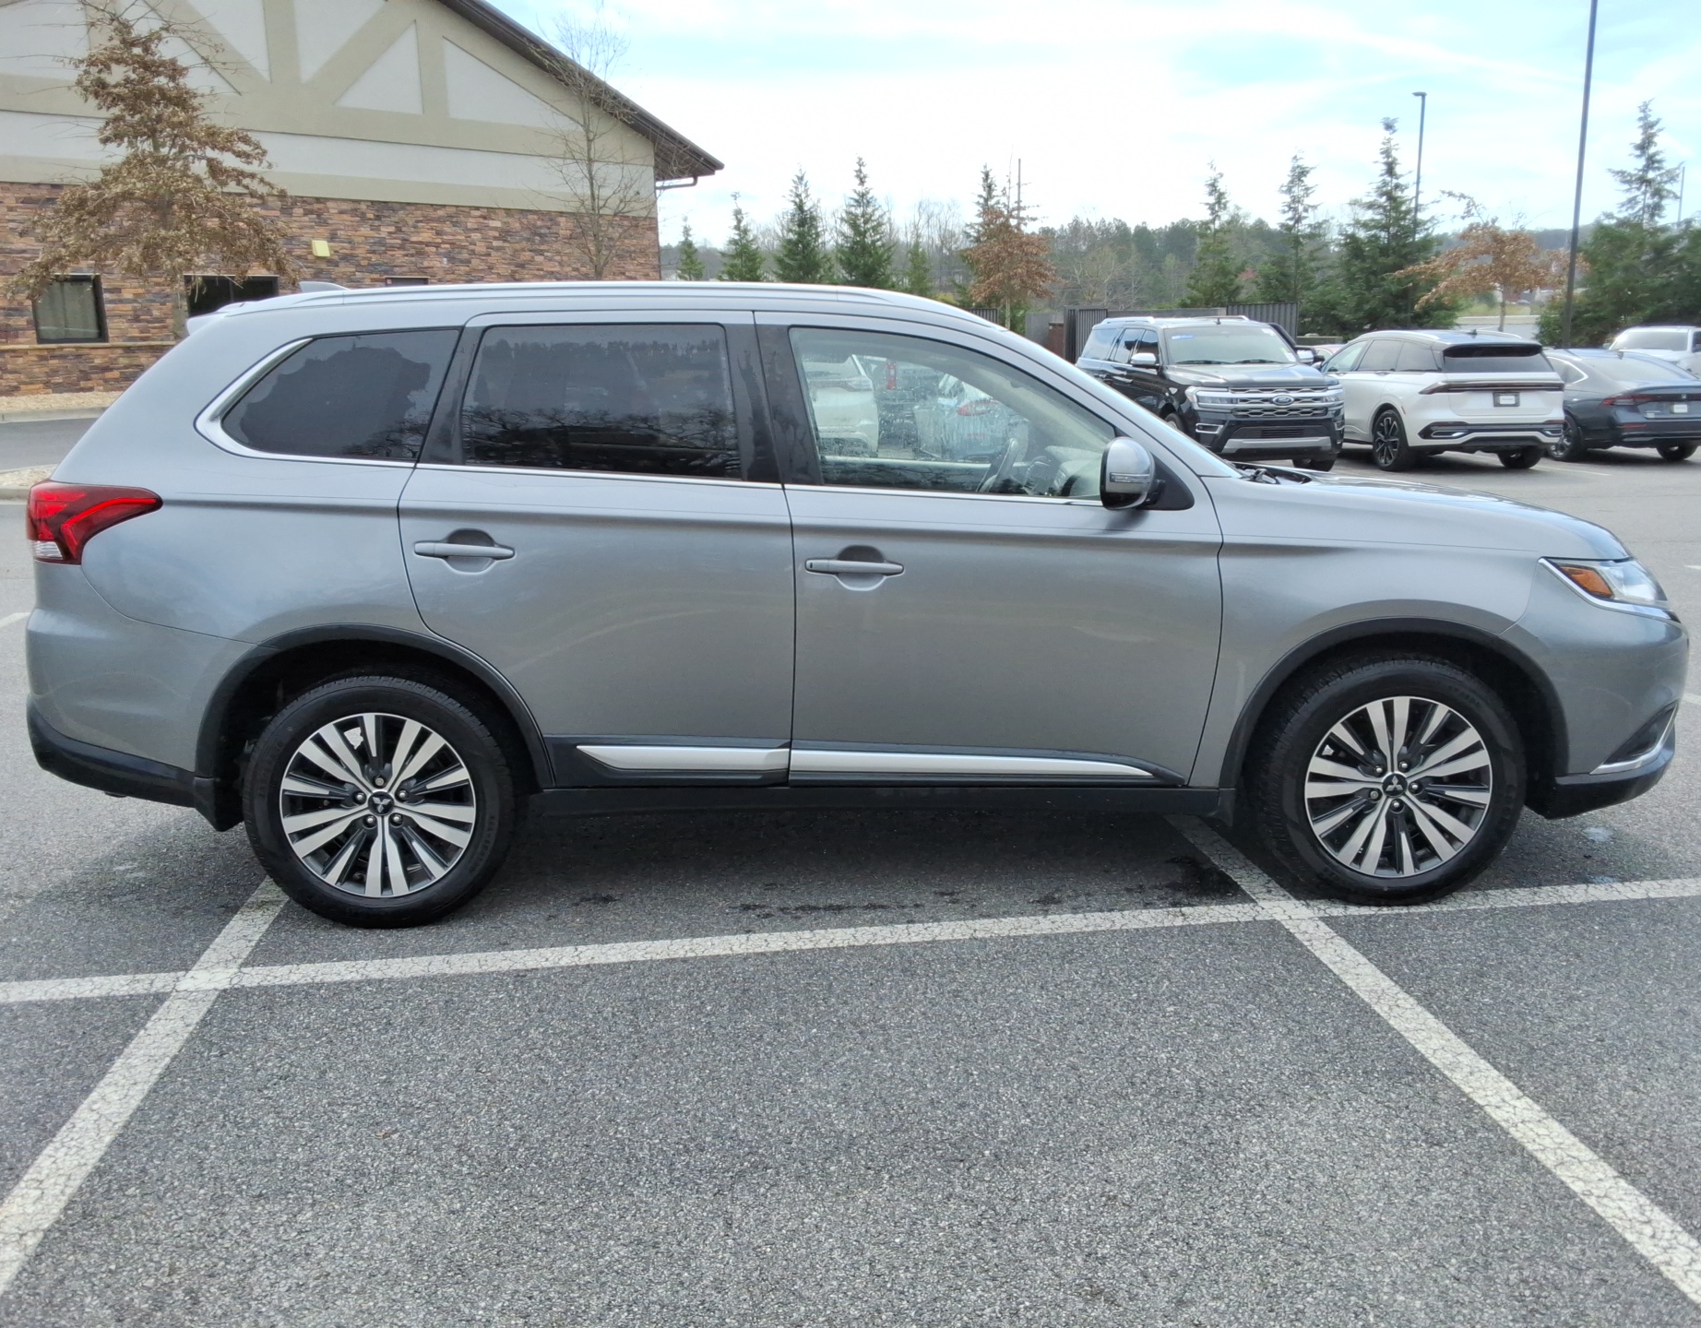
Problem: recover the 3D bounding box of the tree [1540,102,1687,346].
[{"bbox_3d":[16.992,-9.163,31.645,3.600,6.100,3.600,5,13,27],"label":"tree"}]

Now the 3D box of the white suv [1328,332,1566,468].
[{"bbox_3d":[7.512,-3.563,19.232,1.980,1.720,4.880,-2,12,-6],"label":"white suv"}]

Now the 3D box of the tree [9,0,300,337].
[{"bbox_3d":[-8.611,-5.391,18.453,3.700,6.010,3.700,-6,13,-23],"label":"tree"}]

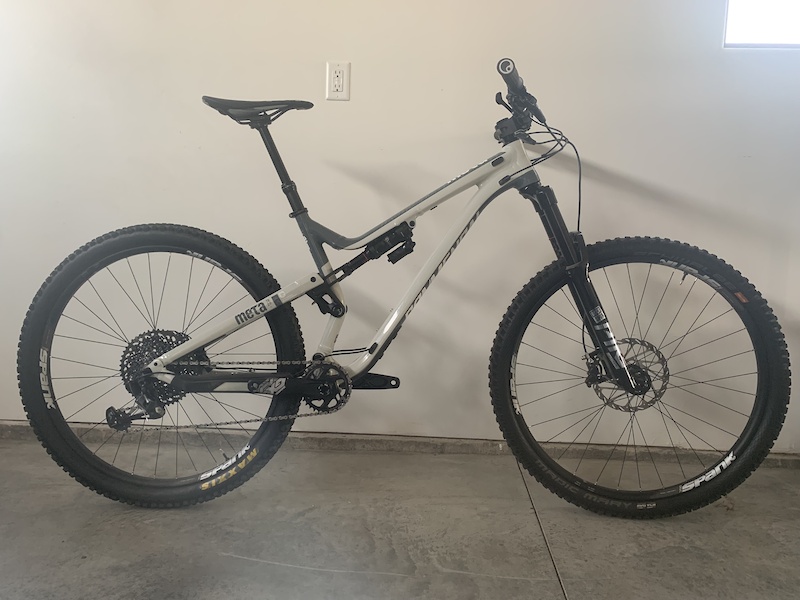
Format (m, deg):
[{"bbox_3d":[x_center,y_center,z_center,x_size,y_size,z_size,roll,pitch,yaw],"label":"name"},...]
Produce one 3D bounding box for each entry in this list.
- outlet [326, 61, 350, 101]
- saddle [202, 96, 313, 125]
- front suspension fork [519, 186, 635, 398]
[{"bbox_3d":[-0.192,-0.691,1.895,0.077,0.121,0.008,2,6,2],"label":"outlet"},{"bbox_3d":[-0.361,-0.481,1.545,0.272,0.062,0.142,2,2,0],"label":"saddle"},{"bbox_3d":[0.469,-0.031,1.560,0.112,0.585,0.185,-22,2,10],"label":"front suspension fork"}]

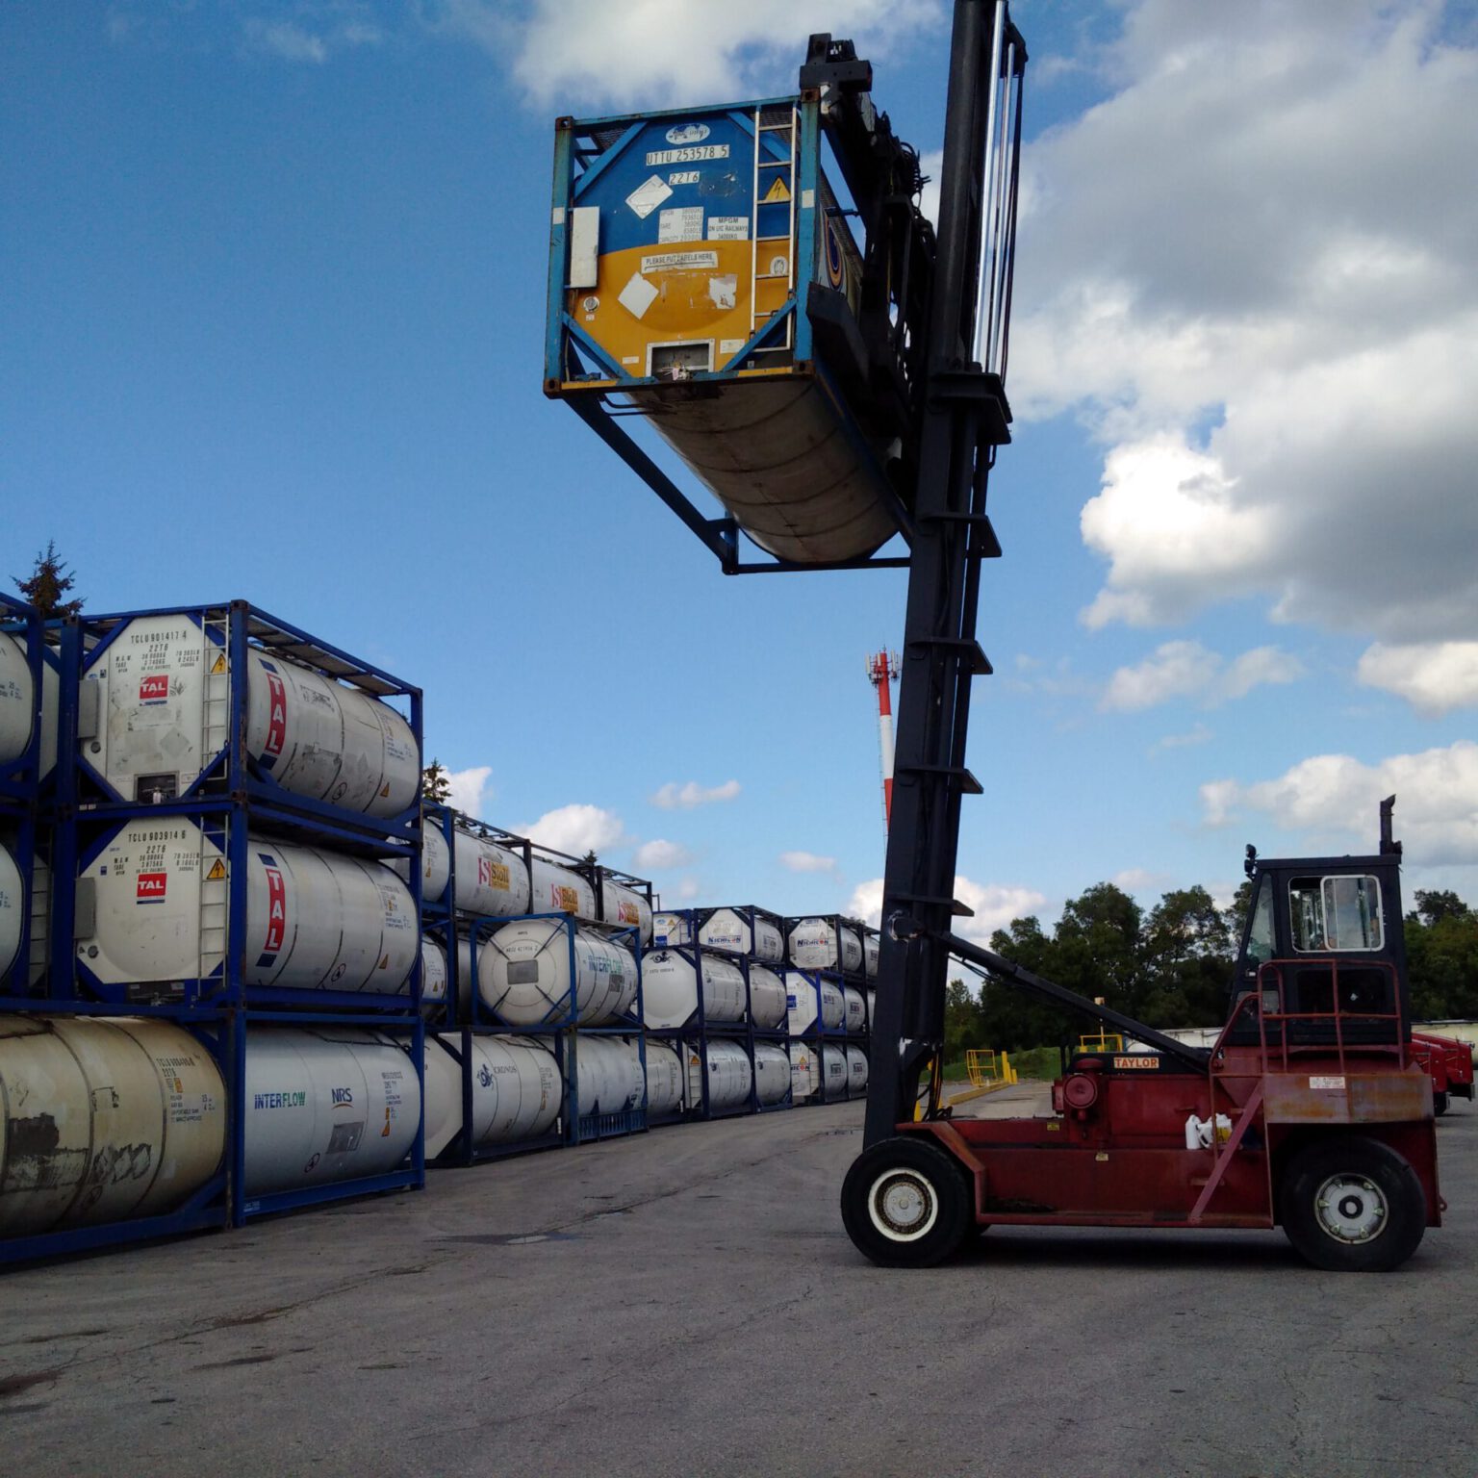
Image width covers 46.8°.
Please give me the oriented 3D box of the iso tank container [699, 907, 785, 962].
[{"bbox_3d":[0.138,8.621,71.967,2.438,2.591,6.058,-5,-11,12],"label":"iso tank container"}]

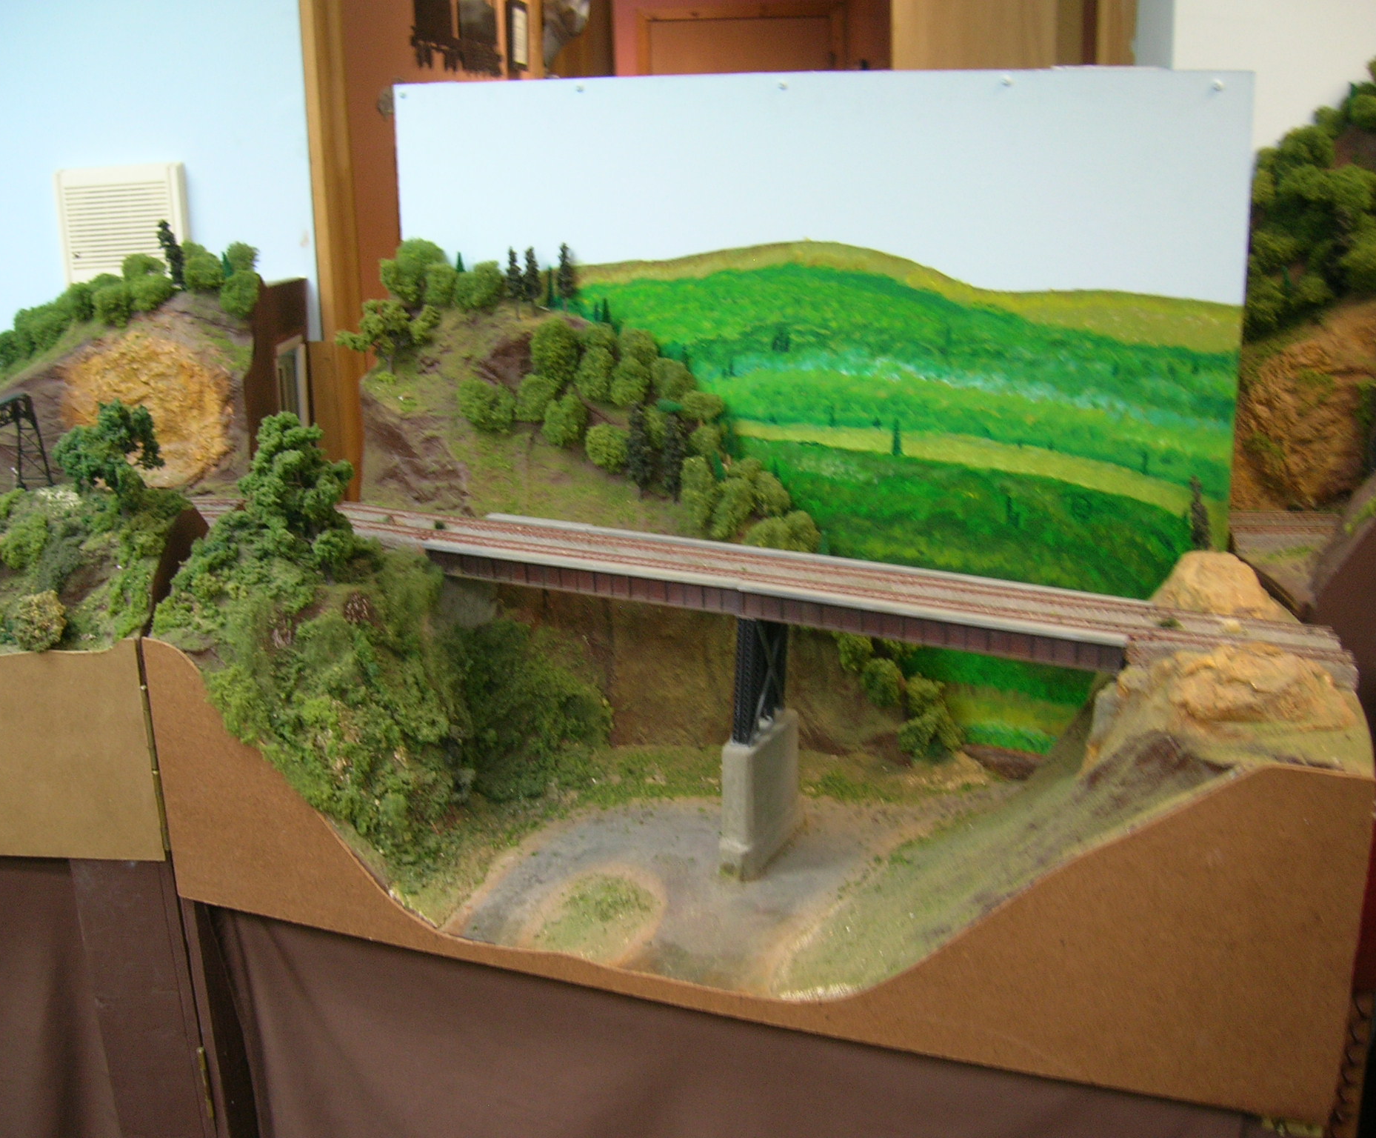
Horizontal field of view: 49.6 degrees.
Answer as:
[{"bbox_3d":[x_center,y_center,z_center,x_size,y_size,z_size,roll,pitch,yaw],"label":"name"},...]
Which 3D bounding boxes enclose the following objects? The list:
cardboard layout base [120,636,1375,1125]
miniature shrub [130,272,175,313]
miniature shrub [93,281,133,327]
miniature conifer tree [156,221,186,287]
[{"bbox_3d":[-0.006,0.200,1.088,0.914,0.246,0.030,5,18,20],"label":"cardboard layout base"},{"bbox_3d":[-0.586,-0.302,1.630,0.049,0.045,0.049,-1,15,0],"label":"miniature shrub"},{"bbox_3d":[-0.626,-0.289,1.620,0.043,0.049,0.043,-1,15,0],"label":"miniature shrub"},{"bbox_3d":[-0.574,-0.350,1.655,0.030,0.072,0.030,-1,15,0],"label":"miniature conifer tree"}]

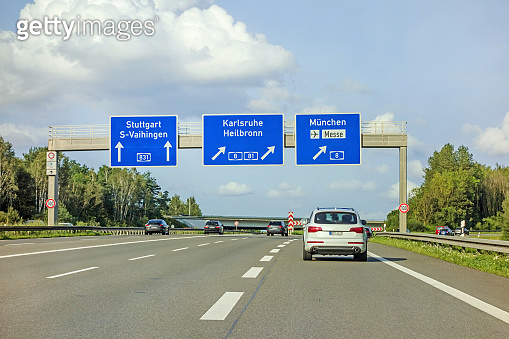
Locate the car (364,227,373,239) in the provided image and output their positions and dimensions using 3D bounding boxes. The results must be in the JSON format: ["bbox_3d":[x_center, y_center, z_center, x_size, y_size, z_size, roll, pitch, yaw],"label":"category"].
[{"bbox_3d":[12.830,7.420,160.200,1.800,1.460,4.500,-1,-2,10],"label":"car"}]

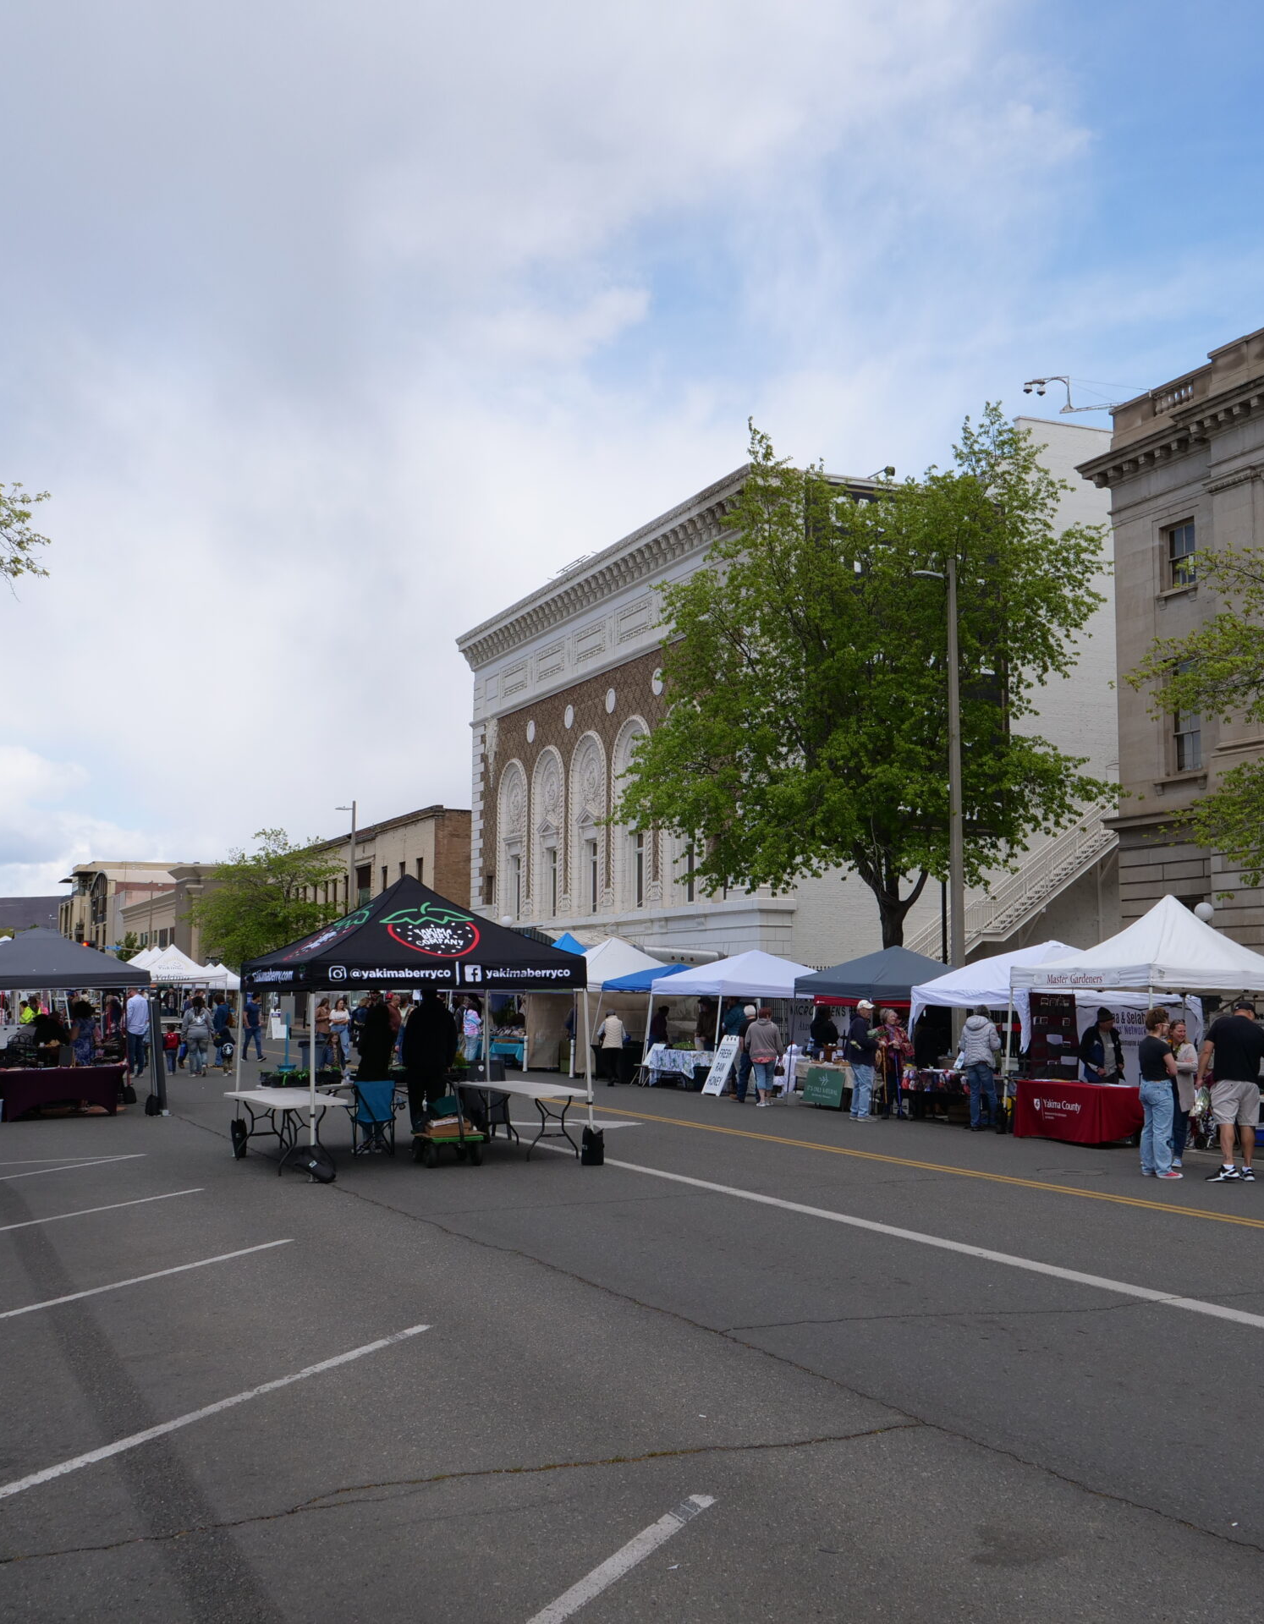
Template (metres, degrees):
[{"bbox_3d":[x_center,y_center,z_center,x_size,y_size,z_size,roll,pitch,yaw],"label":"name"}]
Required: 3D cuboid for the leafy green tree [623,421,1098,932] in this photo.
[{"bbox_3d":[4.837,-1.503,36.032,9.400,13.914,9.800,2,-6,-23],"label":"leafy green tree"}]

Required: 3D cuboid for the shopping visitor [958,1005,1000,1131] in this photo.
[{"bbox_3d":[4.920,3.621,24.852,0.580,1.736,0.460,-2,-6,17],"label":"shopping visitor"}]

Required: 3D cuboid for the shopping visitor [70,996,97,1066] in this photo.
[{"bbox_3d":[-8.568,3.785,27.359,0.500,1.670,0.380,-1,-6,14],"label":"shopping visitor"}]

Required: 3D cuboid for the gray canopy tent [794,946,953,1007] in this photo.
[{"bbox_3d":[4.450,3.579,29.189,2.650,2.660,2.650,3,-6,-23],"label":"gray canopy tent"}]

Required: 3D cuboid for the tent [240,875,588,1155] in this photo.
[{"bbox_3d":[-2.486,2.281,19.470,3.050,3.150,3.050,3,-6,-25],"label":"tent"}]

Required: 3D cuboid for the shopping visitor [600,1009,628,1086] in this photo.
[{"bbox_3d":[-0.395,4.796,35.600,0.520,1.550,0.400,-1,-6,15],"label":"shopping visitor"}]

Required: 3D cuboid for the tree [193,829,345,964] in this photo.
[{"bbox_3d":[-18.648,5.914,89.860,7.800,10.045,7.800,2,-6,-23],"label":"tree"}]

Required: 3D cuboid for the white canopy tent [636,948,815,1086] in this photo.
[{"bbox_3d":[2.415,4.051,34.166,3.100,2.720,3.100,3,-6,-23],"label":"white canopy tent"}]

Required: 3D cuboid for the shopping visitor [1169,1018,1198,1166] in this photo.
[{"bbox_3d":[5.989,3.069,19.093,0.480,1.610,0.360,-4,-7,37],"label":"shopping visitor"}]

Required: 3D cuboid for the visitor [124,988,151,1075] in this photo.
[{"bbox_3d":[-10.030,4.498,35.528,0.520,1.810,0.360,3,-6,-26],"label":"visitor"}]

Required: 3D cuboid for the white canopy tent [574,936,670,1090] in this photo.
[{"bbox_3d":[-0.461,4.323,39.165,3.000,3.040,3.000,3,-6,-23],"label":"white canopy tent"}]

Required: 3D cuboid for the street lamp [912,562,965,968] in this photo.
[{"bbox_3d":[5.866,0.201,33.139,0.900,9.950,0.300,3,-6,-23],"label":"street lamp"}]

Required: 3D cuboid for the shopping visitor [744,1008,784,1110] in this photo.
[{"bbox_3d":[2.190,4.067,29.257,0.600,1.652,0.420,-1,-6,11],"label":"shopping visitor"}]

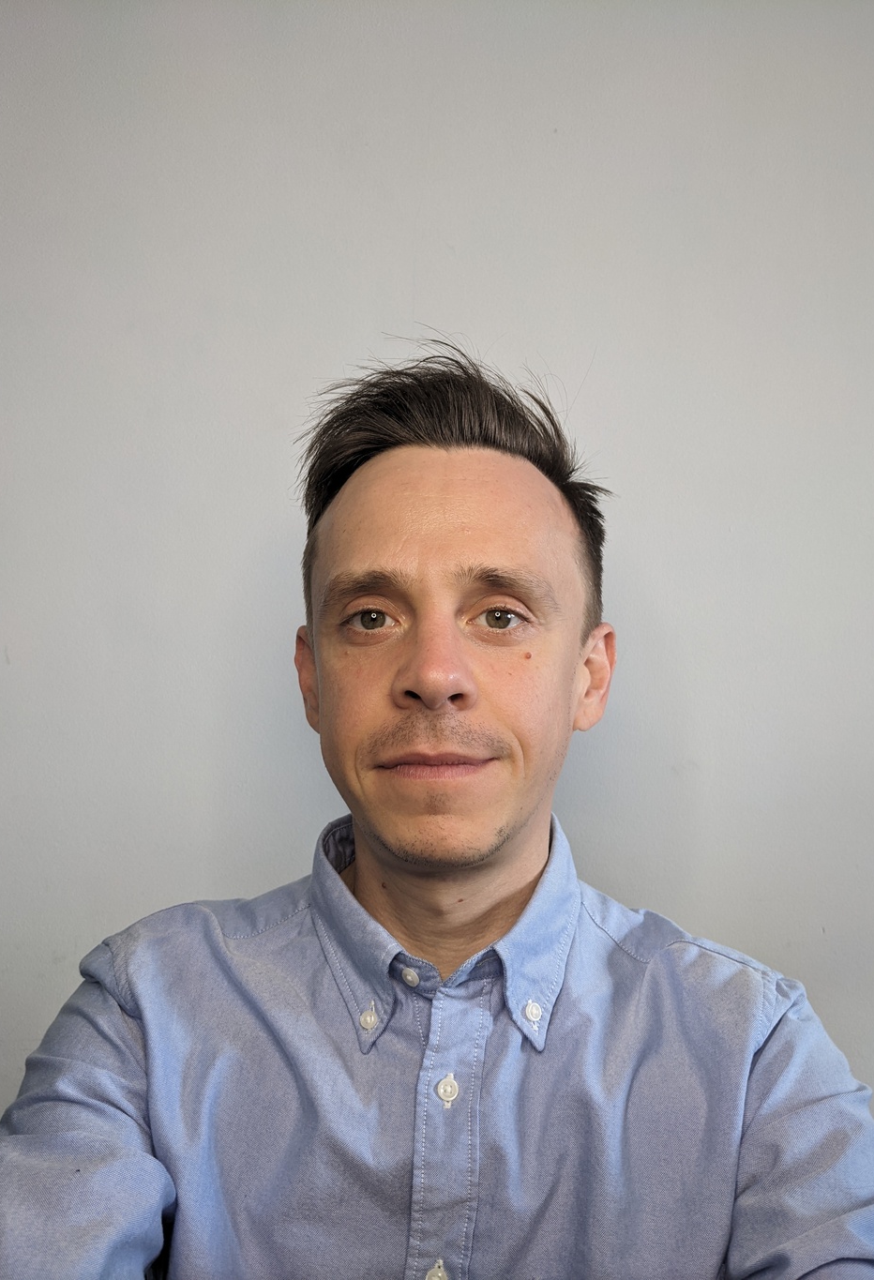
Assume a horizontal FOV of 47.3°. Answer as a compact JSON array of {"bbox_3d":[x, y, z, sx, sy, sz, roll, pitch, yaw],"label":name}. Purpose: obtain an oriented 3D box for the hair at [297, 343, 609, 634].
[{"bbox_3d":[0.011,-0.073,0.588,0.182,0.182,0.205,-1,-8,6],"label":"hair"}]

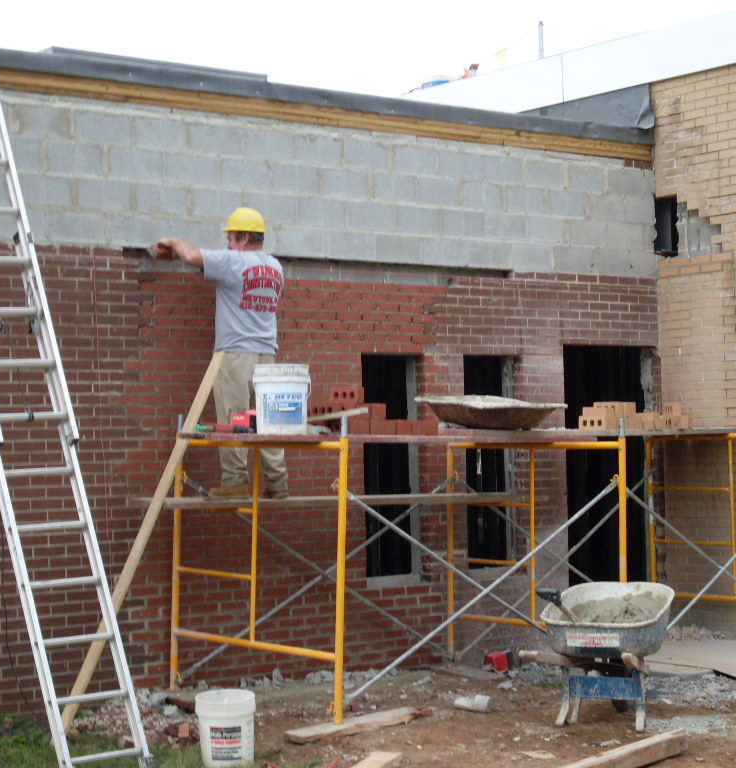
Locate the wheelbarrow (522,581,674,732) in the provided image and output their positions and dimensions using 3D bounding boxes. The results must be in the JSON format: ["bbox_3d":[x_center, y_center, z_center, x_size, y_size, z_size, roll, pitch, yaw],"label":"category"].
[{"bbox_3d":[1.200,1.427,10.850,0.660,0.690,1.420,-2,-2,21],"label":"wheelbarrow"}]

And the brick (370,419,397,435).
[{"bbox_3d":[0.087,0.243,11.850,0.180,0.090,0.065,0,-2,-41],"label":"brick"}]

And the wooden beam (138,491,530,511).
[{"bbox_3d":[-0.090,0.711,12.750,2.860,0.050,0.240,2,-3,-41],"label":"wooden beam"}]

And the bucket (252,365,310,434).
[{"bbox_3d":[-0.462,0.081,11.250,0.305,0.375,0.305,-1,-2,-2],"label":"bucket"}]

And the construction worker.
[{"bbox_3d":[-0.920,-0.171,12.480,0.820,1.700,0.520,-3,-2,42],"label":"construction worker"}]

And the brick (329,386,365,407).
[{"bbox_3d":[-0.121,0.062,11.800,0.203,0.092,0.058,-2,-2,35],"label":"brick"}]

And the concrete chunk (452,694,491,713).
[{"bbox_3d":[0.567,1.742,11.450,0.210,0.080,0.110,-2,-2,30],"label":"concrete chunk"}]

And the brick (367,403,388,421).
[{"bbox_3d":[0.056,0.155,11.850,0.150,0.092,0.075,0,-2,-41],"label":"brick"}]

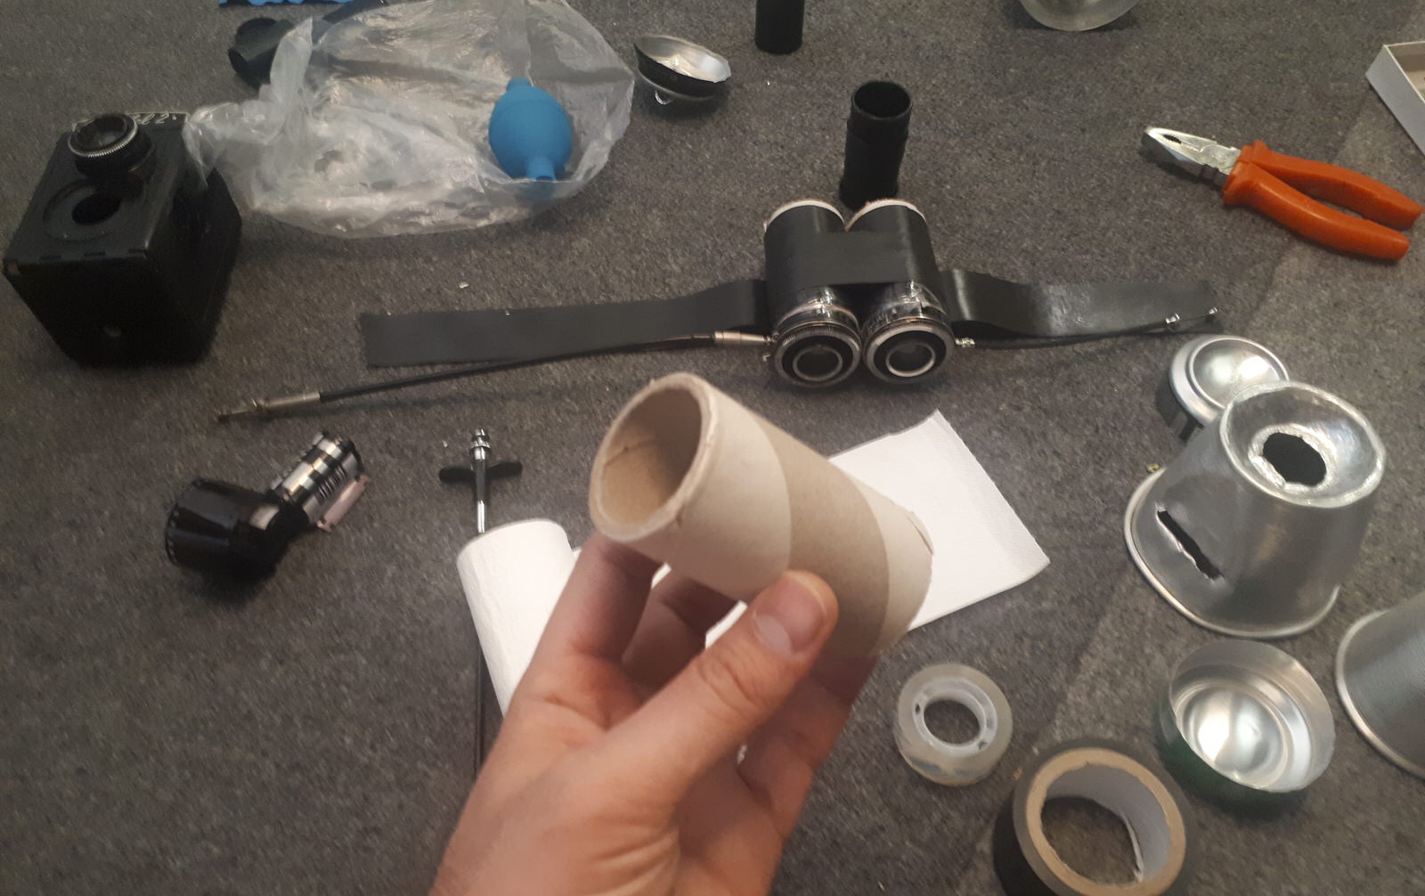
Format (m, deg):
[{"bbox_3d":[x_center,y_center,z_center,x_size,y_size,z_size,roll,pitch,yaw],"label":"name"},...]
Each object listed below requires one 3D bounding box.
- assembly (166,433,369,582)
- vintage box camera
[{"bbox_3d":[-0.215,0.028,0.546,0.095,0.034,0.052,-27,58,-18],"label":"assembly"},{"bbox_3d":[-0.326,-0.122,0.618,0.072,0.095,0.112,-3,54,-2],"label":"vintage box camera"}]

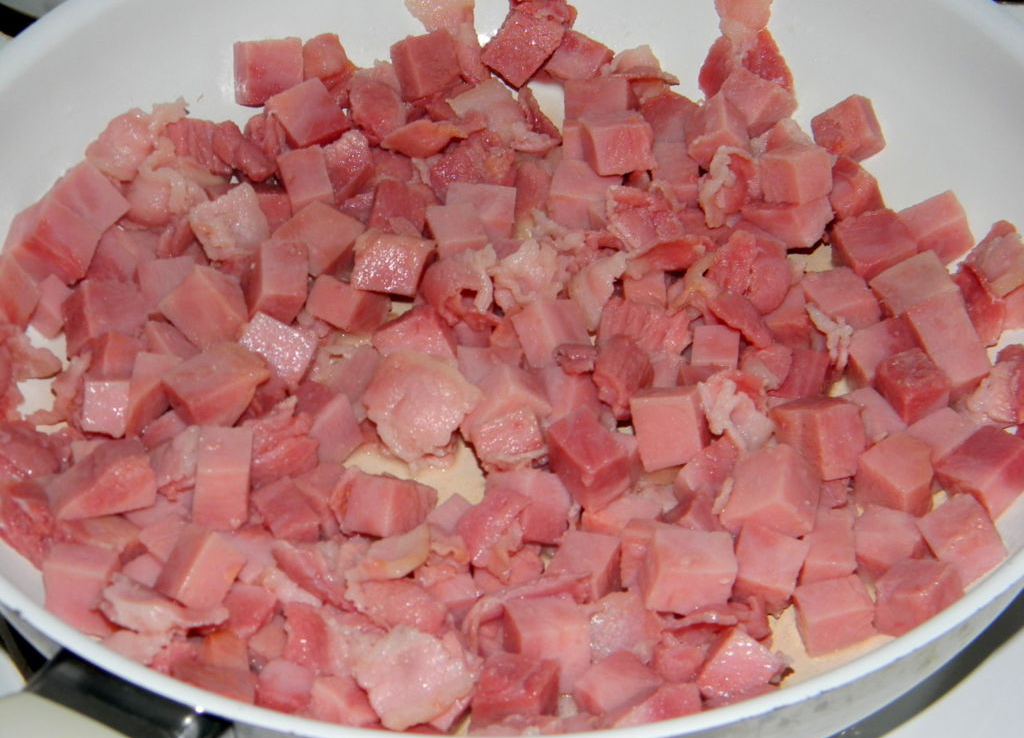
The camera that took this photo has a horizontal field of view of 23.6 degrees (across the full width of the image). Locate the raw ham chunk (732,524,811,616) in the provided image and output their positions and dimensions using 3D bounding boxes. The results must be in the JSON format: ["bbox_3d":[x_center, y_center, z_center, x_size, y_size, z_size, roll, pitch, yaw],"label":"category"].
[{"bbox_3d":[0.053,0.042,0.506,0.012,0.013,0.012,13,65,7],"label":"raw ham chunk"}]

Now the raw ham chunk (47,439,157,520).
[{"bbox_3d":[-0.089,0.024,0.530,0.021,0.010,0.009,-18,36,-20],"label":"raw ham chunk"}]

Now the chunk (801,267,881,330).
[{"bbox_3d":[0.076,-0.015,0.564,0.013,0.010,0.014,-21,44,-10],"label":"chunk"}]

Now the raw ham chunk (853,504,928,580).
[{"bbox_3d":[0.078,0.037,0.511,0.013,0.010,0.013,3,28,3],"label":"raw ham chunk"}]

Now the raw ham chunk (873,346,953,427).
[{"bbox_3d":[0.088,0.004,0.543,0.010,0.008,0.013,-18,44,-15],"label":"raw ham chunk"}]

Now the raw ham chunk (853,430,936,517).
[{"bbox_3d":[0.083,0.025,0.531,0.010,0.015,0.013,-28,55,-20],"label":"raw ham chunk"}]

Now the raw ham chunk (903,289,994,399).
[{"bbox_3d":[0.095,-0.004,0.535,0.009,0.012,0.019,-23,72,-3],"label":"raw ham chunk"}]

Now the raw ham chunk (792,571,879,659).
[{"bbox_3d":[0.066,0.050,0.503,0.013,0.011,0.009,-15,46,-2],"label":"raw ham chunk"}]

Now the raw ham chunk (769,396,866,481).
[{"bbox_3d":[0.066,0.015,0.532,0.013,0.015,0.014,7,12,44],"label":"raw ham chunk"}]

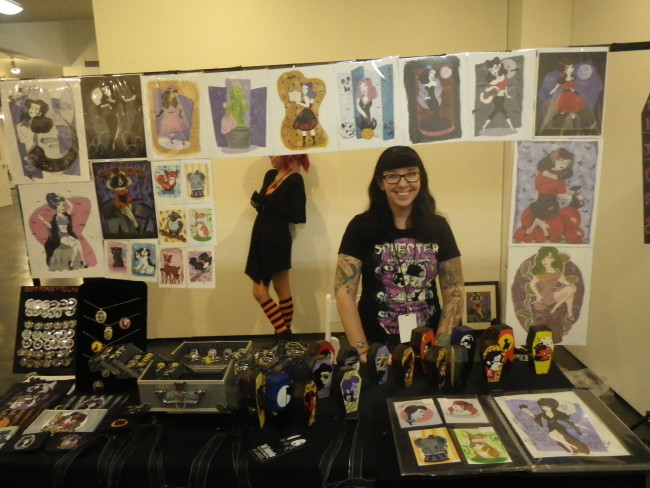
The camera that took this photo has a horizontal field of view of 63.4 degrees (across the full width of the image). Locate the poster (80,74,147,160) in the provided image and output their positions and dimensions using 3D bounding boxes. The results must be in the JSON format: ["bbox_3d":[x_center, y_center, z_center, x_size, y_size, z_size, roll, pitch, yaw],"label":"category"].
[{"bbox_3d":[-0.727,-0.435,1.818,0.218,0.283,0.010,-1,11,4],"label":"poster"}]

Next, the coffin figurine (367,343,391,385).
[{"bbox_3d":[0.158,0.360,1.574,0.062,0.122,0.040,-12,15,-39],"label":"coffin figurine"}]

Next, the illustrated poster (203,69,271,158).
[{"bbox_3d":[-0.291,-0.438,1.783,0.219,0.281,0.008,-2,12,6],"label":"illustrated poster"}]

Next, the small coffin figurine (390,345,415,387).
[{"bbox_3d":[0.233,0.361,1.552,0.062,0.123,0.040,-10,14,-33],"label":"small coffin figurine"}]

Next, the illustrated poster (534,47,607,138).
[{"bbox_3d":[0.791,-0.481,1.694,0.218,0.283,0.010,0,11,4],"label":"illustrated poster"}]

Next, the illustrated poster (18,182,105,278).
[{"bbox_3d":[-0.968,-0.046,1.929,0.281,0.355,0.008,-1,12,6],"label":"illustrated poster"}]

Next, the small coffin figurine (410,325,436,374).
[{"bbox_3d":[0.301,0.333,1.622,0.073,0.142,0.043,-11,14,-36],"label":"small coffin figurine"}]

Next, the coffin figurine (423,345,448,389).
[{"bbox_3d":[0.326,0.360,1.539,0.062,0.121,0.041,-12,15,-39],"label":"coffin figurine"}]

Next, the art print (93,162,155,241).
[{"bbox_3d":[-0.707,-0.153,1.873,0.216,0.281,0.010,-2,11,5],"label":"art print"}]

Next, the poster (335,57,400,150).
[{"bbox_3d":[0.146,-0.459,1.747,0.218,0.283,0.010,-3,11,5],"label":"poster"}]

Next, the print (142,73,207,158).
[{"bbox_3d":[-0.509,-0.436,1.804,0.217,0.280,0.008,-1,12,5],"label":"print"}]

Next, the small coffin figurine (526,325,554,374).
[{"bbox_3d":[0.672,0.333,1.643,0.067,0.138,0.050,-2,12,2],"label":"small coffin figurine"}]

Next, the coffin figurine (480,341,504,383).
[{"bbox_3d":[0.506,0.355,1.606,0.060,0.124,0.046,-4,12,-7],"label":"coffin figurine"}]

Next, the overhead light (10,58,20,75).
[{"bbox_3d":[-4.707,-2.700,8.000,0.125,0.220,0.125,-3,12,0],"label":"overhead light"}]

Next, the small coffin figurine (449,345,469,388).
[{"bbox_3d":[0.408,0.363,1.577,0.047,0.130,0.062,-2,12,2],"label":"small coffin figurine"}]

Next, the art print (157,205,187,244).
[{"bbox_3d":[-0.543,-0.067,1.877,0.103,0.152,0.010,-1,11,5],"label":"art print"}]

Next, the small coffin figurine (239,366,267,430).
[{"bbox_3d":[-0.192,0.419,1.412,0.050,0.140,0.066,0,12,14],"label":"small coffin figurine"}]

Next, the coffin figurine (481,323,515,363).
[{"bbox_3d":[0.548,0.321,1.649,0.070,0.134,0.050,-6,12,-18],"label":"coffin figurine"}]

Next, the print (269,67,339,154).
[{"bbox_3d":[-0.070,-0.448,1.766,0.218,0.283,0.010,-2,11,5],"label":"print"}]

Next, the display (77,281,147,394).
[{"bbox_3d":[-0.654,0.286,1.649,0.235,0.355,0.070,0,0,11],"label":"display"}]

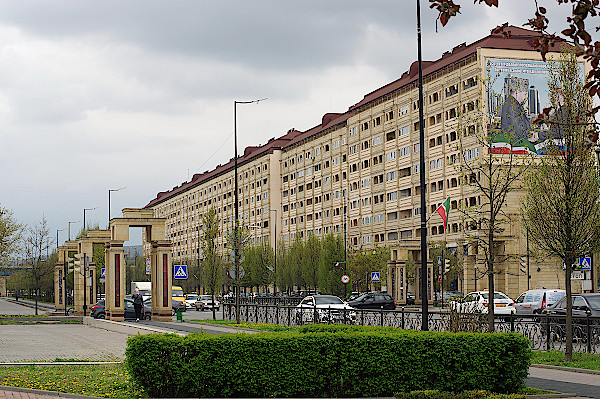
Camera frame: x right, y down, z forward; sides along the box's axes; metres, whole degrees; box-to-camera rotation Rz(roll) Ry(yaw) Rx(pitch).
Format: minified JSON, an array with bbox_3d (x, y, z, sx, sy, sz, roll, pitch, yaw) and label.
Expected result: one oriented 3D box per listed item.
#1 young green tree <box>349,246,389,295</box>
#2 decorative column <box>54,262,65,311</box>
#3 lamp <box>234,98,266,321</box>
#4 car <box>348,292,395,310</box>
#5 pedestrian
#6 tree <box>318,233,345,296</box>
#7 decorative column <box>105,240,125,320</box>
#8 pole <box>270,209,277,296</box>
[{"bbox_3d":[7.290,7.867,131.000,4.200,5.900,4.200,-1,-4,0],"label":"young green tree"},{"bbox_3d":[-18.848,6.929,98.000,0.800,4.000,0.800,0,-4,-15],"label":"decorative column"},{"bbox_3d":[-2.648,0.622,67.500,1.700,12.000,0.350,0,-4,-15],"label":"lamp"},{"bbox_3d":[5.212,7.902,96.000,4.050,1.470,1.700,0,-4,-15],"label":"car"},{"bbox_3d":[-8.392,5.449,64.500,0.500,1.680,0.350,0,-4,-15],"label":"pedestrian"},{"bbox_3d":[3.430,7.487,136.000,2.900,7.786,2.900,-1,-4,0],"label":"tree"},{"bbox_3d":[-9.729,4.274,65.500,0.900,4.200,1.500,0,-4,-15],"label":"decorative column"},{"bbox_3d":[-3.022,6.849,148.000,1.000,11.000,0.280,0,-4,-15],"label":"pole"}]

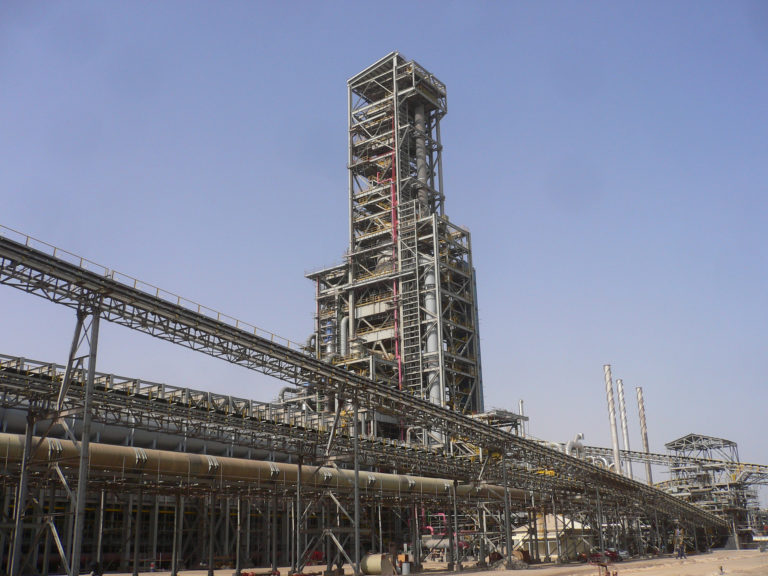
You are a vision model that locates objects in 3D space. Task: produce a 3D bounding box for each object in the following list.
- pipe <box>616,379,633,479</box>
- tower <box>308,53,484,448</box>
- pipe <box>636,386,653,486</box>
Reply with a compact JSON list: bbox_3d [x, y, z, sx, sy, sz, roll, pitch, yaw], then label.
[{"bbox_3d":[70.921,50.032,224.561,1.650,47.600,1.650,-14,-22,34],"label":"pipe"},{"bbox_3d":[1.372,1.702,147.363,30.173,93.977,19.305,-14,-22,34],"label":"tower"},{"bbox_3d":[81.093,54.097,237.575,1.650,47.600,1.650,-14,-22,34],"label":"pipe"}]

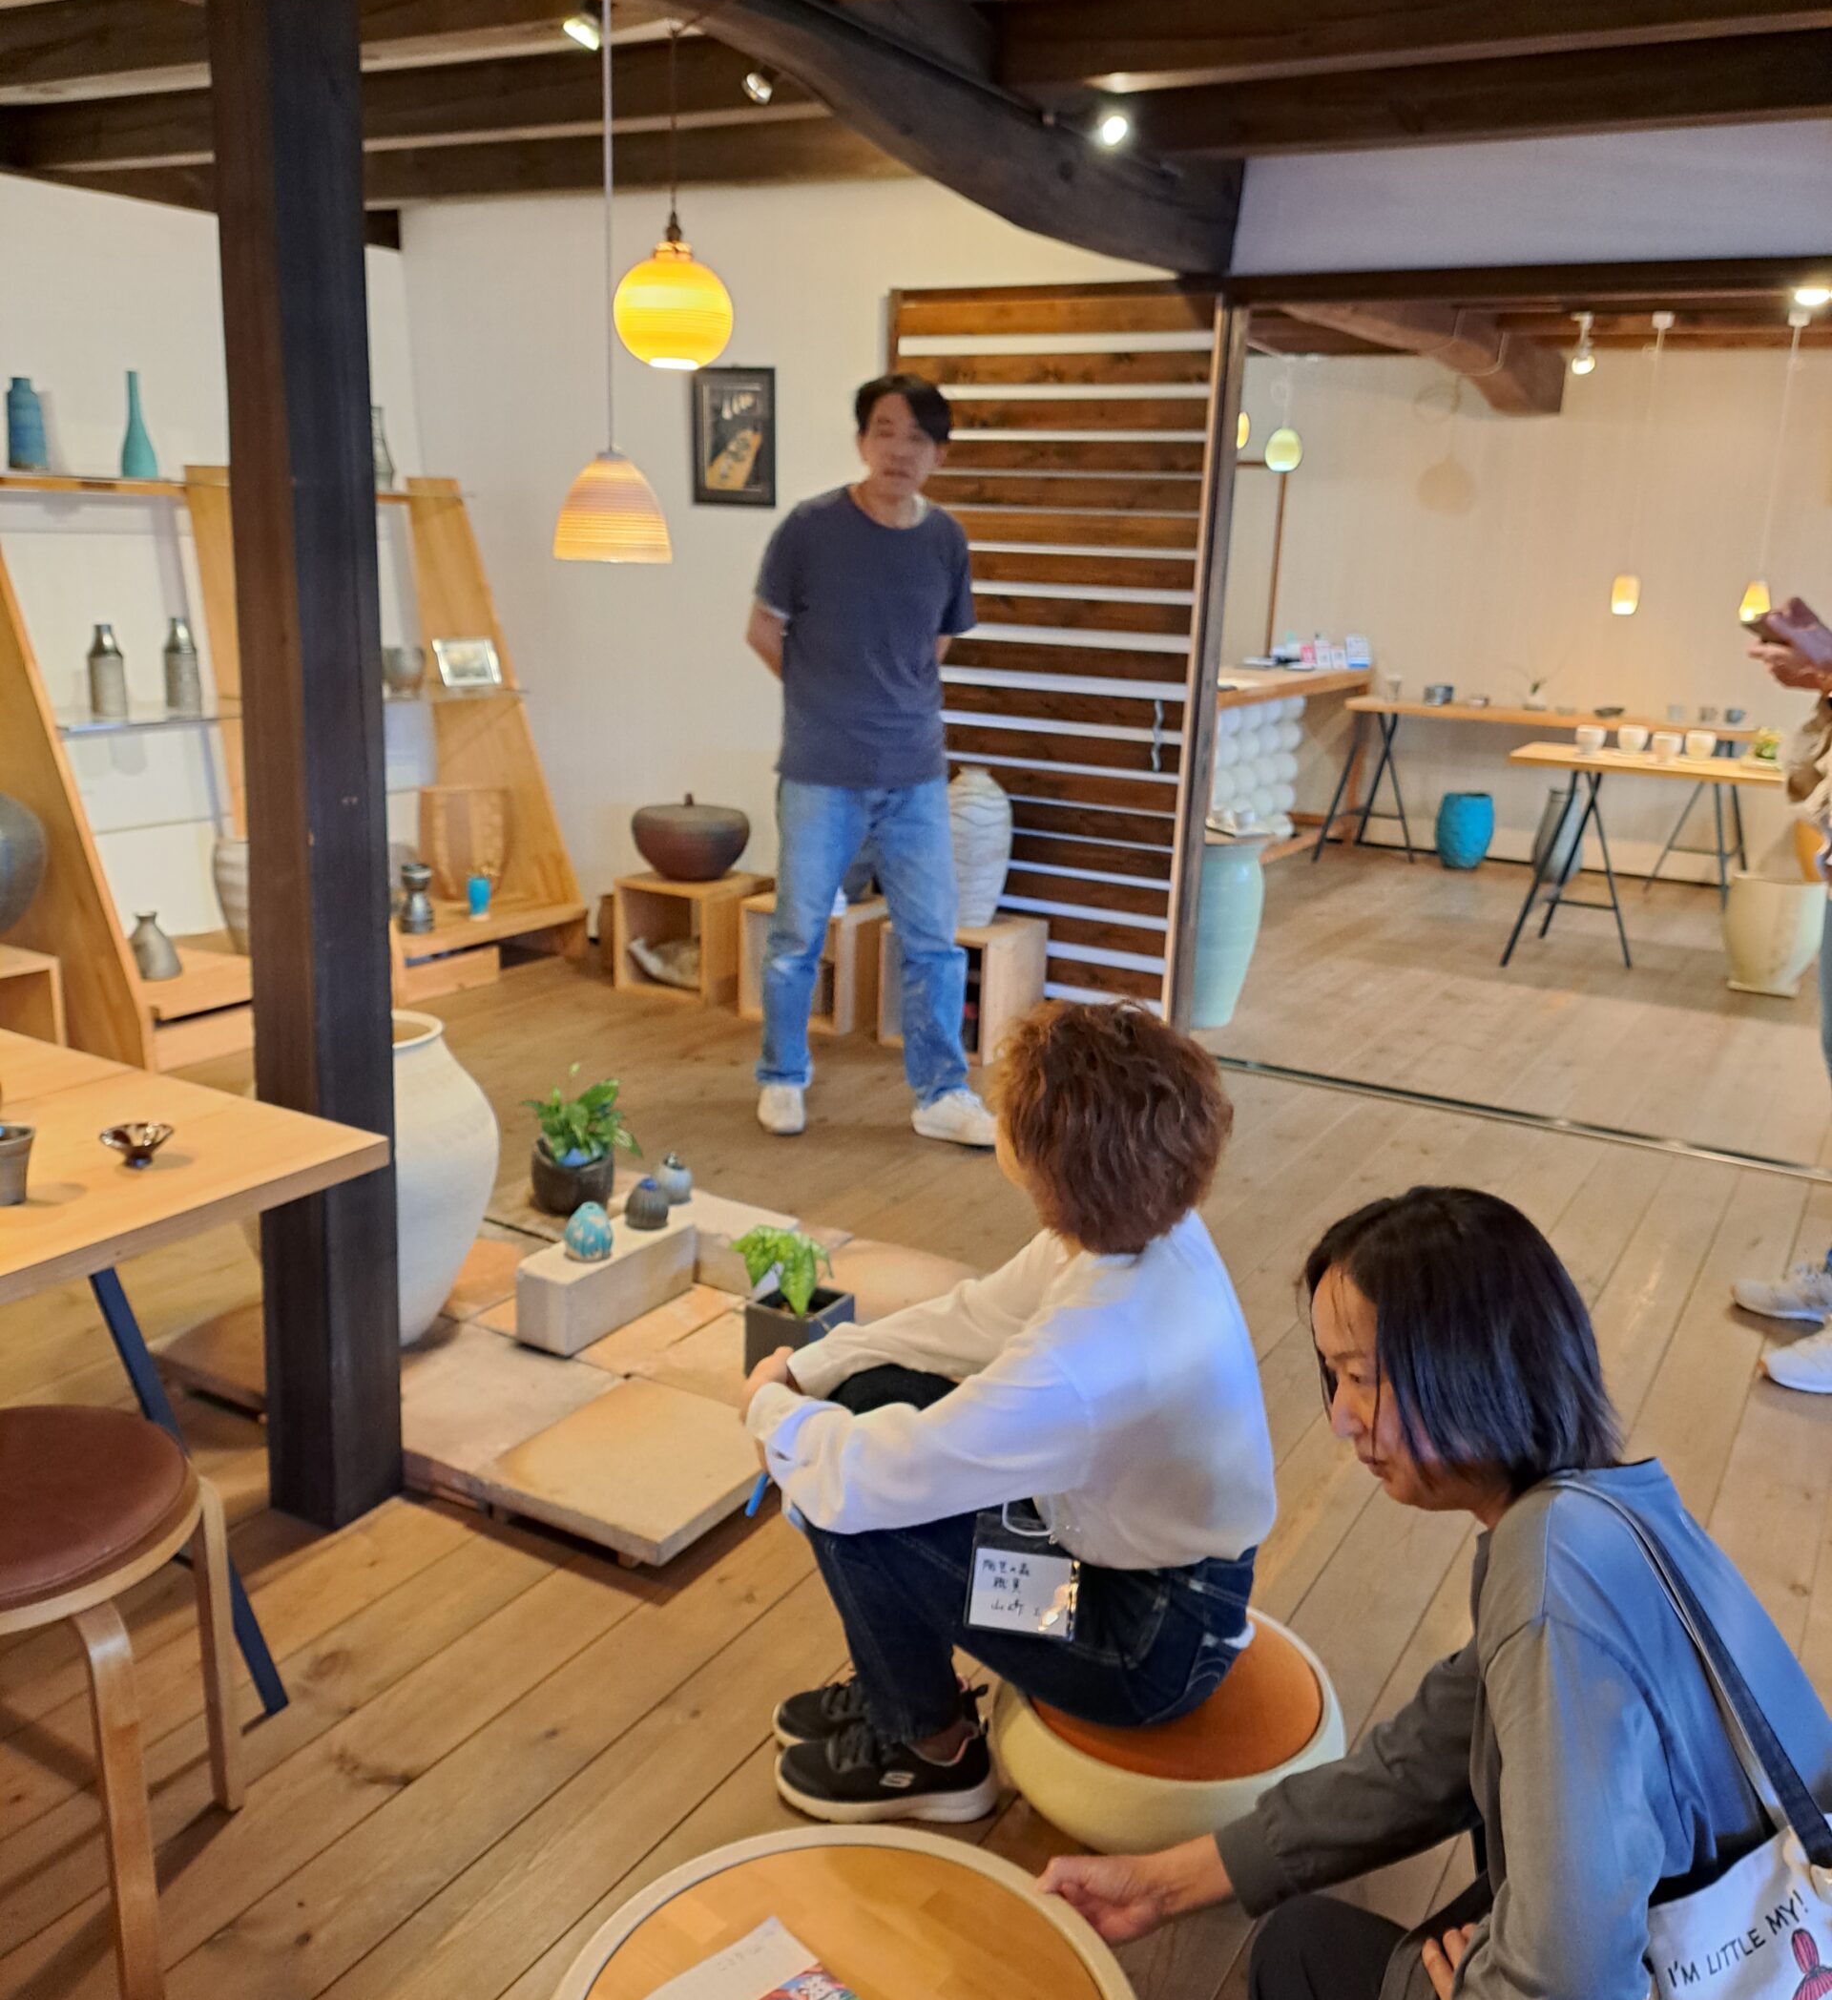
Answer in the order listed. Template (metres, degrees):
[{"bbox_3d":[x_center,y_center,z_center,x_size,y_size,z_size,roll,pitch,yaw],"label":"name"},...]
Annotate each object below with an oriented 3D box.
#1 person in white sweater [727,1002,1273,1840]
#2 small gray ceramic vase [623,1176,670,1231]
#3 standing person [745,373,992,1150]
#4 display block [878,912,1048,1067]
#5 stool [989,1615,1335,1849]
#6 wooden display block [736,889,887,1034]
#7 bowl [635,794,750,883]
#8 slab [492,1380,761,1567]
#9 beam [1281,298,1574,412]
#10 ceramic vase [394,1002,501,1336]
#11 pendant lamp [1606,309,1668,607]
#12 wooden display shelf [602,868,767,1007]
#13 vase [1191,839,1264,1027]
[{"bbox_3d":[0.095,0.443,1.750,0.570,0.940,0.450,5,15,10],"label":"person in white sweater"},{"bbox_3d":[-0.467,0.350,2.944,0.075,0.083,0.075,0,15,-9],"label":"small gray ceramic vase"},{"bbox_3d":[-0.120,-0.522,3.853,0.520,1.690,0.380,0,16,-9],"label":"standing person"},{"bbox_3d":[0.132,-0.048,4.811,0.348,0.345,0.360,11,18,29],"label":"display block"},{"bbox_3d":[0.276,0.836,1.863,0.385,0.205,0.385,2,15,-1],"label":"stool"},{"bbox_3d":[-0.276,-0.122,4.931,0.325,0.328,0.335,10,17,27],"label":"wooden display block"},{"bbox_3d":[-0.698,-0.511,5.273,0.370,0.243,0.370,2,15,-1],"label":"bowl"},{"bbox_3d":[-0.390,0.669,2.447,0.320,0.035,0.340,10,17,28],"label":"slab"},{"bbox_3d":[1.808,-2.444,6.033,0.270,0.420,3.700,11,18,29],"label":"beam"},{"bbox_3d":[-0.901,0.301,2.785,0.435,0.526,0.435,2,15,-1],"label":"ceramic vase"},{"bbox_3d":[2.772,-2.024,6.444,0.104,1.095,0.104,10,17,27],"label":"pendant lamp"},{"bbox_3d":[-0.687,-0.209,5.186,0.325,0.328,0.335,10,17,27],"label":"wooden display shelf"},{"bbox_3d":[0.844,-0.211,5.085,0.370,0.565,0.370,2,15,-1],"label":"vase"}]

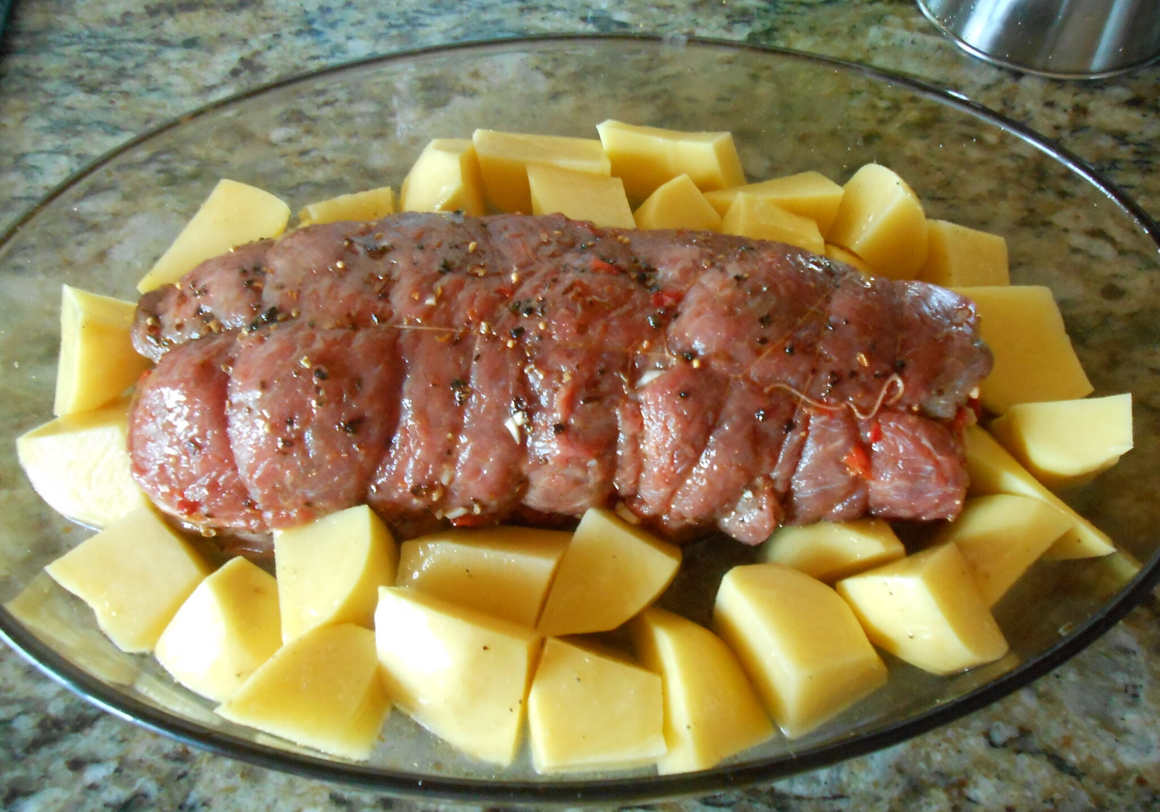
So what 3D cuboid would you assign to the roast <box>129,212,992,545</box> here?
[{"bbox_3d":[-0.006,-0.009,0.319,0.247,0.070,0.100,1,57,1],"label":"roast"}]

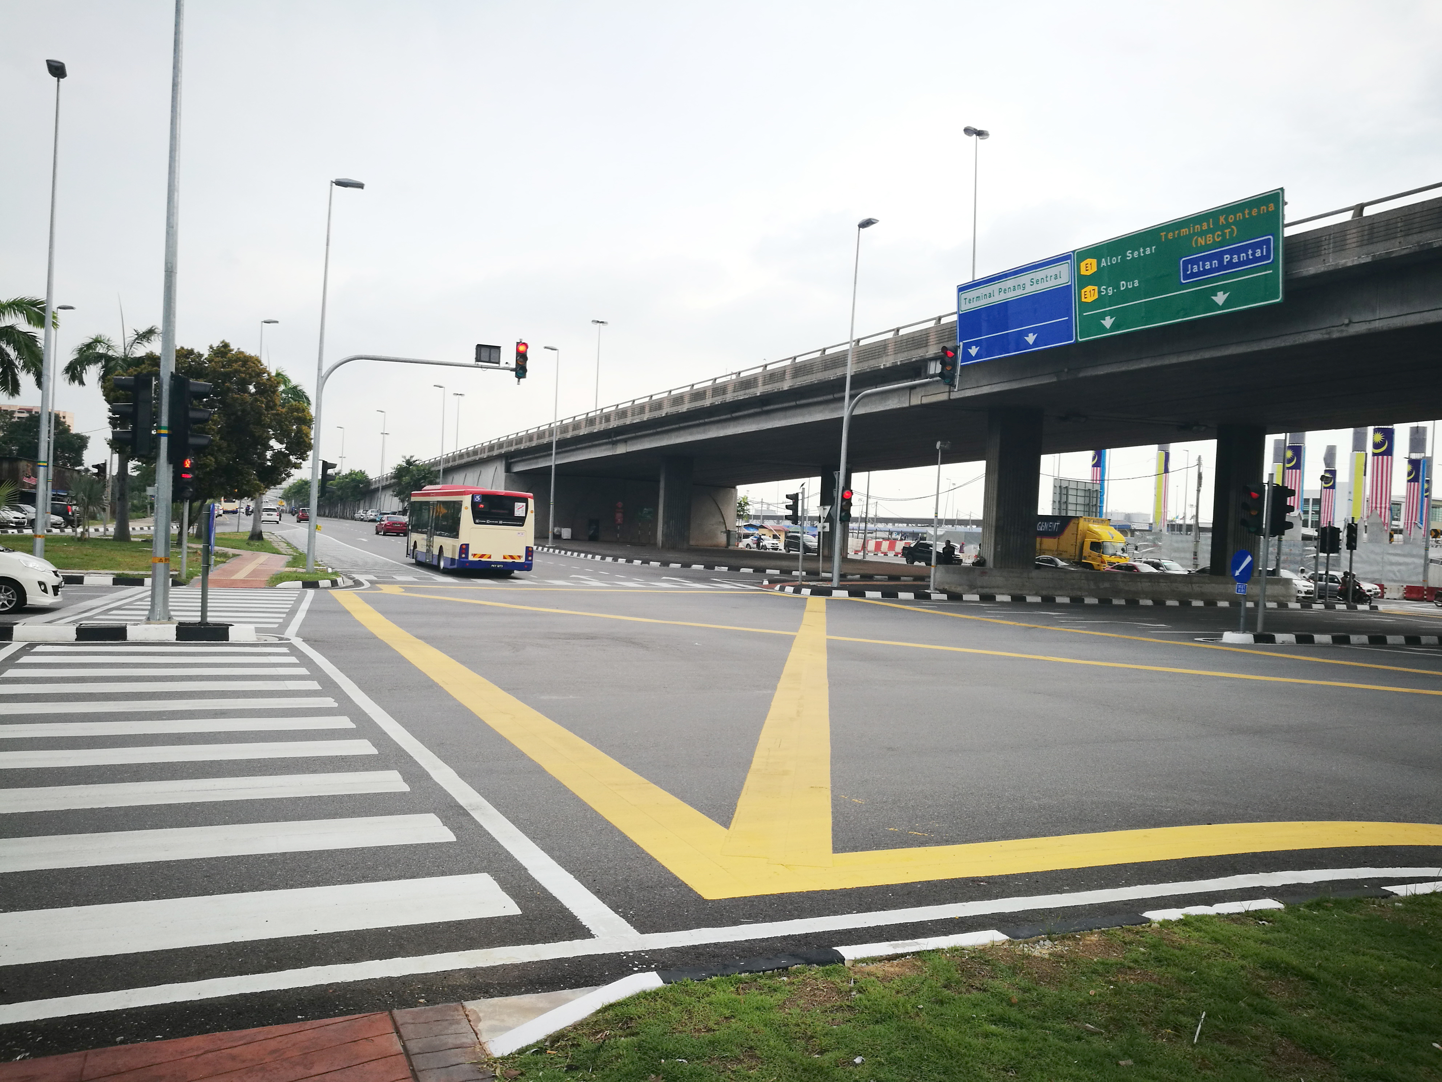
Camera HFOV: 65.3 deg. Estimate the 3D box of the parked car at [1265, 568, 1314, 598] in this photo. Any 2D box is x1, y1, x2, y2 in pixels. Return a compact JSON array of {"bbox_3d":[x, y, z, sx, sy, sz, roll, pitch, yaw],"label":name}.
[{"bbox_3d":[26.350,2.020,53.991,1.700,1.500,4.200,3,1,-22],"label":"parked car"}]

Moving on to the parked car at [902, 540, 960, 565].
[{"bbox_3d":[15.686,0.881,83.489,1.820,1.770,5.200,3,1,-25],"label":"parked car"}]

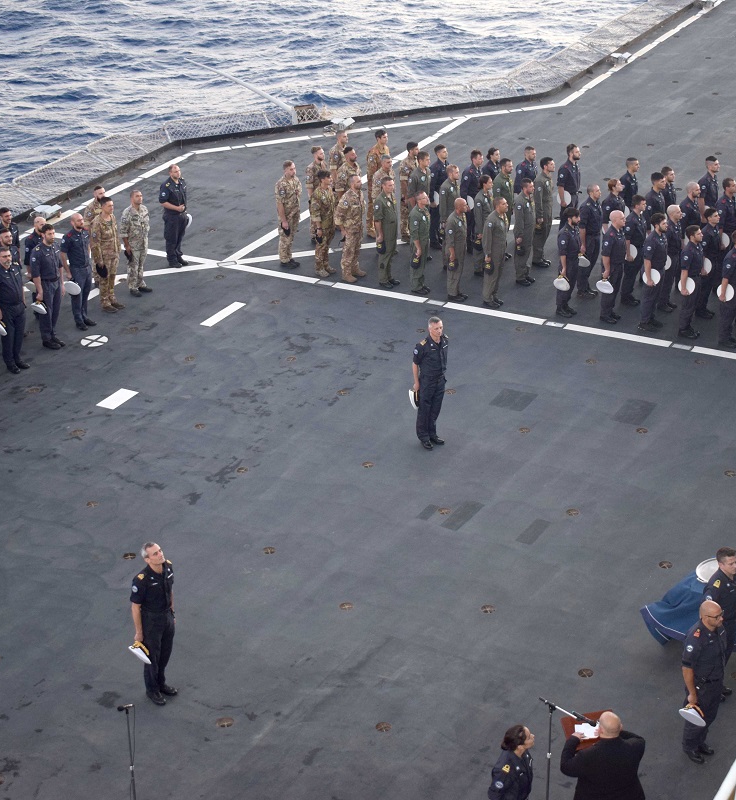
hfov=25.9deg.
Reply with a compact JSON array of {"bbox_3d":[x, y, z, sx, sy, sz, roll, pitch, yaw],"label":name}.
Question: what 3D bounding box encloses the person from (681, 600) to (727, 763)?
[{"bbox_3d":[3.177,2.637,15.120,0.520,1.750,0.360,-23,34,-39],"label":"person"}]

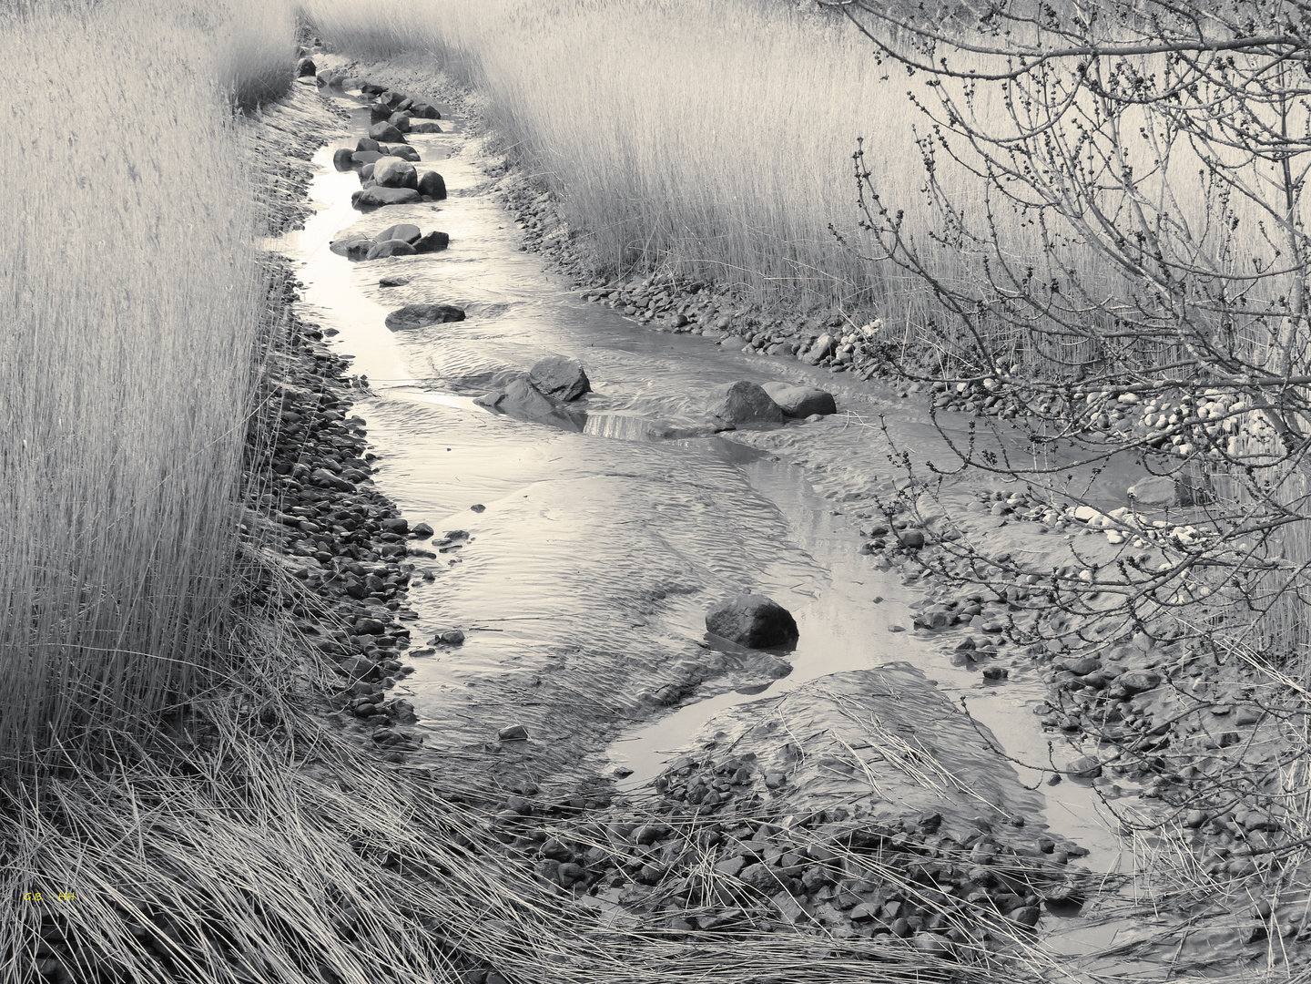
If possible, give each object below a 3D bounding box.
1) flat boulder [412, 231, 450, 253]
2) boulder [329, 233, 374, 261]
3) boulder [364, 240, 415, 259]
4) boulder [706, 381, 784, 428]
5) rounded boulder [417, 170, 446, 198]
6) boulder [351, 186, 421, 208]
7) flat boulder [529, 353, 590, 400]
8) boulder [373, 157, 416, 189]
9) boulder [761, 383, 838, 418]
[{"bbox_3d":[-2.965,-3.288,35.882,0.540,0.290,0.440,-1,13,-5],"label":"flat boulder"},{"bbox_3d":[-3.963,-3.225,35.705,0.620,0.260,0.480,-1,13,-6],"label":"boulder"},{"bbox_3d":[-3.432,-3.153,35.419,0.670,0.240,0.480,-1,13,-5],"label":"boulder"},{"bbox_3d":[0.824,-0.805,24.778,0.700,0.380,0.580,0,13,2],"label":"boulder"},{"bbox_3d":[-3.442,-4.736,42.032,0.430,0.410,0.420,-1,13,-5],"label":"rounded boulder"},{"bbox_3d":[-4.047,-4.457,41.201,1.050,0.290,0.620,-1,13,-5],"label":"boulder"},{"bbox_3d":[-0.907,-1.082,25.840,0.590,0.390,0.480,0,13,-2],"label":"flat boulder"},{"bbox_3d":[-4.005,-4.856,41.975,0.660,0.570,0.600,-1,13,-5],"label":"boulder"},{"bbox_3d":[1.319,-0.851,25.182,0.700,0.300,0.540,1,13,3],"label":"boulder"}]

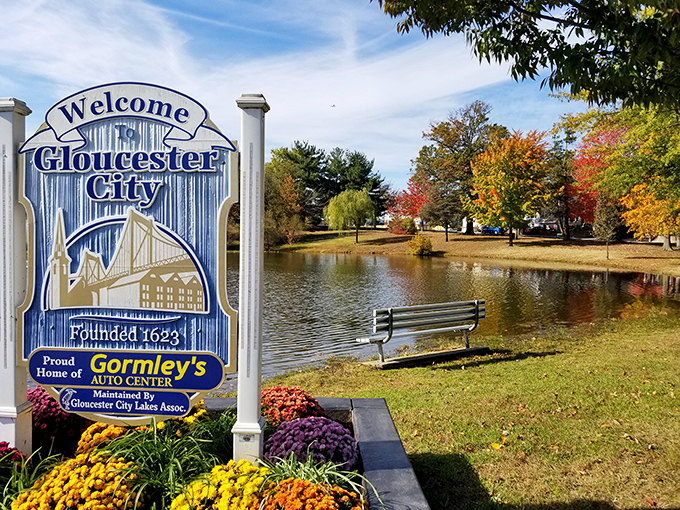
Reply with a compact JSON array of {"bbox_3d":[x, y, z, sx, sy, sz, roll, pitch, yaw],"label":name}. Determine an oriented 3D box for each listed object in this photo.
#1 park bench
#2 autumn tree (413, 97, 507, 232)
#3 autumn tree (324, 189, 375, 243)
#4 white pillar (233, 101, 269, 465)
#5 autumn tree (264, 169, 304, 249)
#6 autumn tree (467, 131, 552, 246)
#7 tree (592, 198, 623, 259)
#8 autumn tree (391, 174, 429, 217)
[{"bbox_3d":[1.402,1.226,8.499,2.372,0.870,0.540,-1,3,-32],"label":"park bench"},{"bbox_3d":[18.175,-13.326,78.000,15.120,20.542,14.364,0,2,0],"label":"autumn tree"},{"bbox_3d":[1.508,-5.880,77.000,7.689,8.293,7.689,0,2,0],"label":"autumn tree"},{"bbox_3d":[-0.587,0.202,3.330,0.190,2.470,0.190,0,2,5],"label":"white pillar"},{"bbox_3d":[-8.444,-6.755,75.000,6.462,11.895,6.462,0,2,0],"label":"autumn tree"},{"bbox_3d":[21.905,-8.594,66.000,11.631,14.991,11.631,0,2,0],"label":"autumn tree"},{"bbox_3d":[23.571,-2.423,45.000,2.643,5.639,2.643,0,2,0],"label":"tree"},{"bbox_3d":[11.619,-8.672,86.000,6.904,9.767,6.904,0,2,0],"label":"autumn tree"}]

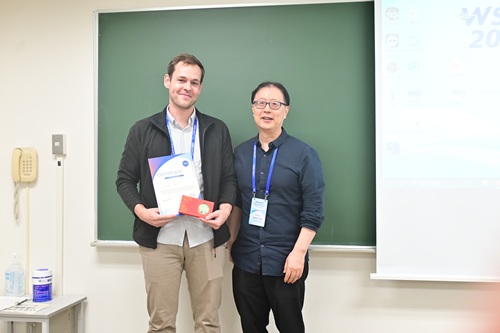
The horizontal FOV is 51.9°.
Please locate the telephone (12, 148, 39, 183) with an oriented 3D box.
[{"bbox_3d":[-1.368,-0.010,3.130,0.143,0.210,0.075,0,-1,8],"label":"telephone"}]

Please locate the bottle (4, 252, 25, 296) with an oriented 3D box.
[{"bbox_3d":[-1.409,0.643,3.080,0.087,0.252,0.084,0,-1,-7],"label":"bottle"}]

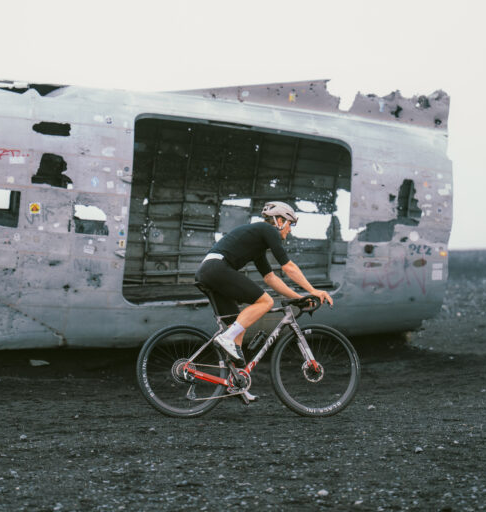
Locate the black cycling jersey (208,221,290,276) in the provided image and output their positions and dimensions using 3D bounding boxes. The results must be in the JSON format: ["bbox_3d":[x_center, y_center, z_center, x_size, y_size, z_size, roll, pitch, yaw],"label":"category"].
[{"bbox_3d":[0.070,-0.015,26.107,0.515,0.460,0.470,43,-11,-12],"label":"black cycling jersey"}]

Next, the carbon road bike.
[{"bbox_3d":[0.046,0.709,26.100,1.740,1.020,0.450,0,0,-17],"label":"carbon road bike"}]

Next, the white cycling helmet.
[{"bbox_3d":[0.275,-0.324,26.168,0.275,0.165,0.205,10,-3,-16],"label":"white cycling helmet"}]

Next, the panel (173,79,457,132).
[{"bbox_3d":[0.654,-1.466,33.200,2.660,0.450,0.150,3,0,-7],"label":"panel"}]

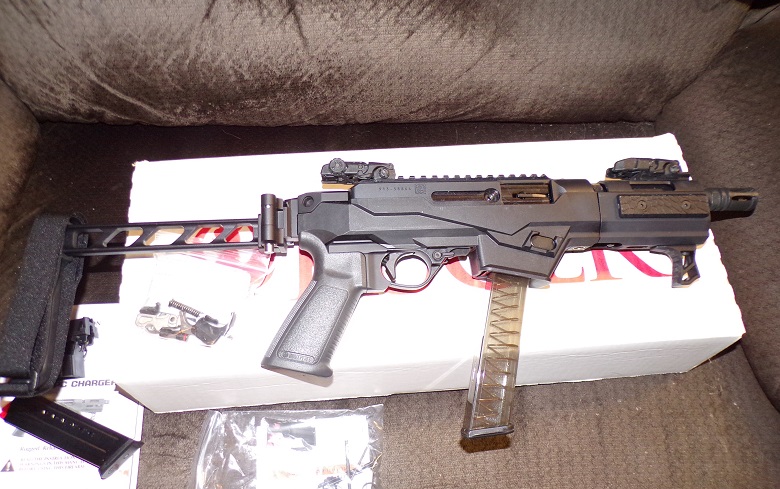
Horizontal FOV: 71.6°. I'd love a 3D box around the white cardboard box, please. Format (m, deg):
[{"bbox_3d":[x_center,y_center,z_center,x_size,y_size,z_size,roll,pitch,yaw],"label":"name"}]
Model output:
[{"bbox_3d":[0.032,0.024,0.547,0.540,0.107,0.216,-4,64,-4],"label":"white cardboard box"}]

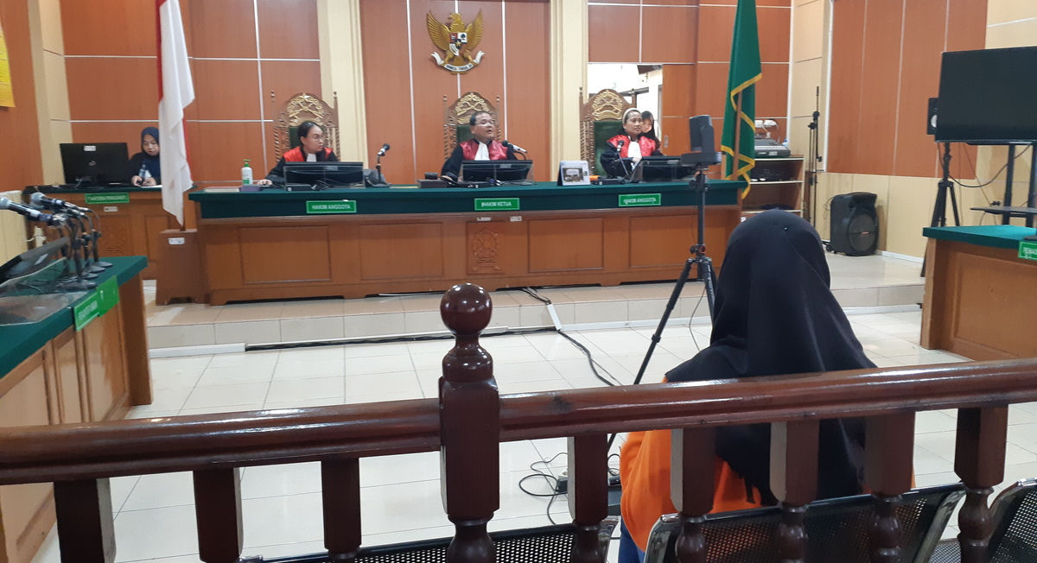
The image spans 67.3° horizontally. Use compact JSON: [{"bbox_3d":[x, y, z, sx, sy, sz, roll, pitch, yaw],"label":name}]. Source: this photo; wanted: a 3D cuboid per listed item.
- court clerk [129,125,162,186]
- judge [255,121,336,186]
[{"bbox_3d":[-3.180,-0.698,6.809,0.520,1.296,0.650,-4,10,-17],"label":"court clerk"},{"bbox_3d":[-1.782,-0.652,6.407,0.640,1.307,0.720,-6,11,-26],"label":"judge"}]

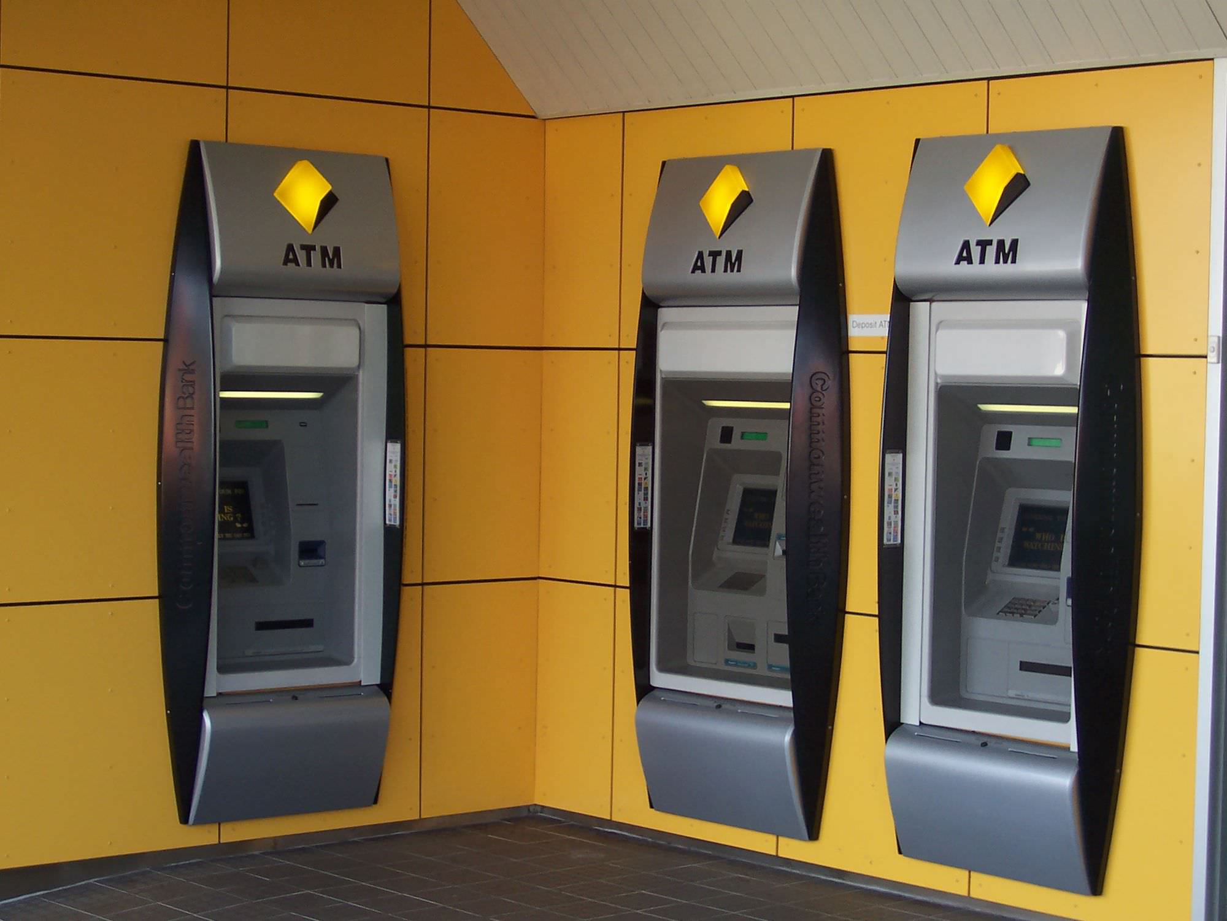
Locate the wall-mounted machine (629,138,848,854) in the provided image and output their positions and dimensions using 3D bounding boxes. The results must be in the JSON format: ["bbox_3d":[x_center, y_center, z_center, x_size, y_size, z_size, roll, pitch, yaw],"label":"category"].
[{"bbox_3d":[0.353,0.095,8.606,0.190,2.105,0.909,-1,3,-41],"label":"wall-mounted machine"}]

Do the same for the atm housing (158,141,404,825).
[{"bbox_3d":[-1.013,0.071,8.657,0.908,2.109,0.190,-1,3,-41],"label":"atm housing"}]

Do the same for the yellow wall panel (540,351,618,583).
[{"bbox_3d":[-0.109,0.019,9.259,0.030,0.781,0.401,-1,3,-41],"label":"yellow wall panel"}]

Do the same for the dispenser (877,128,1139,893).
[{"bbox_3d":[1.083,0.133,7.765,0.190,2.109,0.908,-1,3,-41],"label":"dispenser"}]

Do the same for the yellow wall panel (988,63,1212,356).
[{"bbox_3d":[1.340,-0.684,7.576,0.030,0.780,0.780,-1,3,-41],"label":"yellow wall panel"}]

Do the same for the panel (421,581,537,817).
[{"bbox_3d":[-0.461,0.802,9.280,0.492,0.778,0.030,-1,3,-41],"label":"panel"}]

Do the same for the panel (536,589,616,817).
[{"bbox_3d":[-0.123,0.807,9.288,0.030,0.778,0.401,-1,3,-41],"label":"panel"}]

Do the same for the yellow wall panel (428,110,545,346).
[{"bbox_3d":[-0.434,-0.775,9.222,0.492,0.778,0.030,-1,3,-41],"label":"yellow wall panel"}]

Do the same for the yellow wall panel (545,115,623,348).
[{"bbox_3d":[-0.096,-0.770,9.230,0.030,0.780,0.401,-1,3,-41],"label":"yellow wall panel"}]

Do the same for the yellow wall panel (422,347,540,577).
[{"bbox_3d":[-0.448,0.014,9.251,0.492,0.781,0.030,-1,3,-41],"label":"yellow wall panel"}]

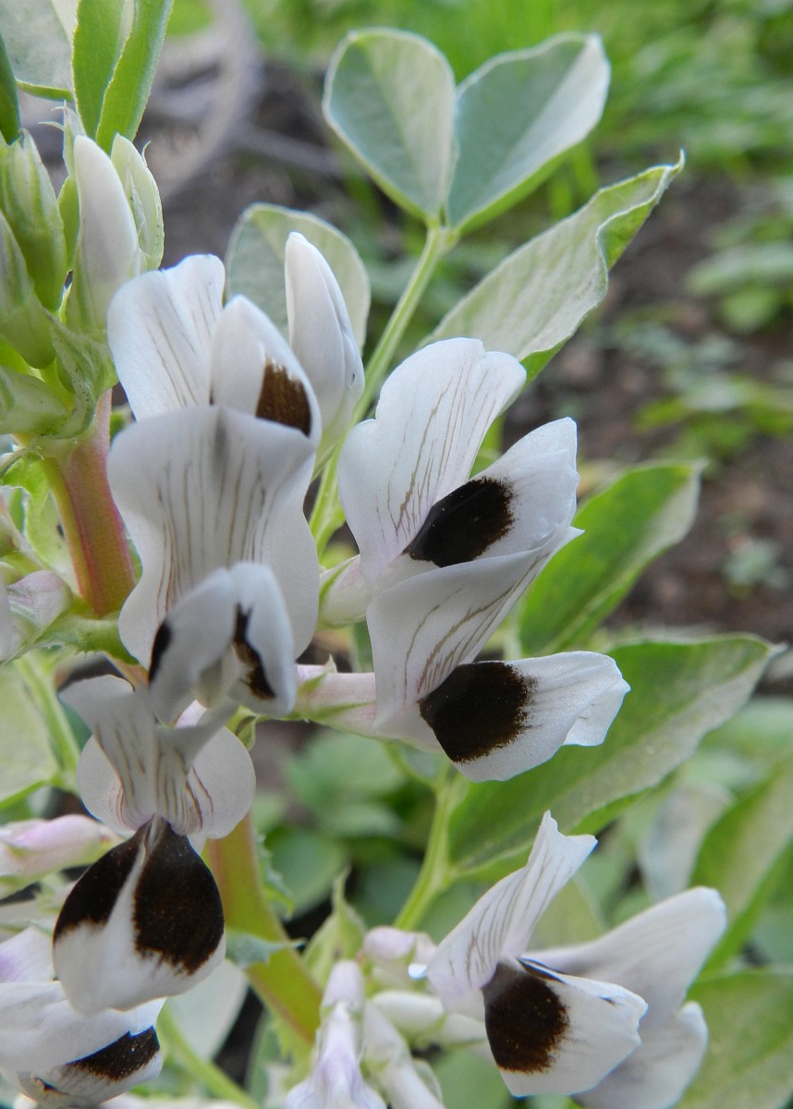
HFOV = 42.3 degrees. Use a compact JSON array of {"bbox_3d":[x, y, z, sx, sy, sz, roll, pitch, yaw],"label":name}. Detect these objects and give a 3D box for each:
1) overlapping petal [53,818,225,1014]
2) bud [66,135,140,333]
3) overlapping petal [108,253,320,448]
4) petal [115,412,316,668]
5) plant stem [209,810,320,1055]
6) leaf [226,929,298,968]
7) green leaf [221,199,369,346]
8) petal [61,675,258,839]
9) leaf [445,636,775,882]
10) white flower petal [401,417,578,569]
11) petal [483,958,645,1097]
[{"bbox_3d":[-0.031,0.044,0.125,0.020,0.022,0.012,3,-6,-1],"label":"overlapping petal"},{"bbox_3d":[-0.040,-0.044,0.140,0.009,0.026,0.009,-9,6,-16],"label":"bud"},{"bbox_3d":[-0.024,-0.028,0.138,0.029,0.027,0.013,-5,-6,-8],"label":"overlapping petal"},{"bbox_3d":[-0.023,-0.003,0.128,0.026,0.032,0.013,0,6,-3],"label":"petal"},{"bbox_3d":[-0.019,0.055,0.148,0.009,0.034,0.009,-21,0,-5],"label":"plant stem"},{"bbox_3d":[-0.019,0.054,0.142,0.010,0.005,0.005,-1,12,-6],"label":"leaf"},{"bbox_3d":[-0.018,-0.050,0.190,0.026,0.030,0.008,-1,-6,12],"label":"green leaf"},{"bbox_3d":[-0.028,0.024,0.123,0.022,0.019,0.011,0,12,0],"label":"petal"},{"bbox_3d":[0.034,0.033,0.165,0.062,0.010,0.023,-35,52,-9],"label":"leaf"},{"bbox_3d":[0.012,-0.008,0.130,0.026,0.013,0.010,-26,6,14],"label":"white flower petal"},{"bbox_3d":[0.022,0.063,0.137,0.019,0.015,0.010,19,6,-16],"label":"petal"}]

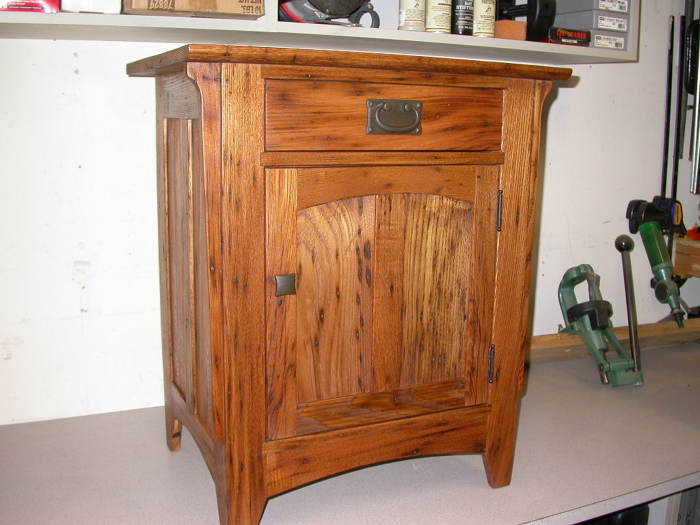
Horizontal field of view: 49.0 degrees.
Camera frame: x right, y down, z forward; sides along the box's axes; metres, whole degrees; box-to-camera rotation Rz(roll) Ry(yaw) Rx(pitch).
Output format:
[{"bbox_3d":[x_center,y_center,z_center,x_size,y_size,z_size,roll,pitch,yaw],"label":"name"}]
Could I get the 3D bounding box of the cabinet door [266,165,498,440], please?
[{"bbox_3d":[0.054,0.050,1.162,0.388,0.389,0.023,-4,11,-26],"label":"cabinet door"}]

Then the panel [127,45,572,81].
[{"bbox_3d":[-0.014,-0.308,1.250,0.608,0.021,0.406,-4,11,-26],"label":"panel"}]

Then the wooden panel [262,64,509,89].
[{"bbox_3d":[0.058,-0.264,1.103,0.398,0.017,0.020,-4,11,-26],"label":"wooden panel"}]

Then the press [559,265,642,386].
[{"bbox_3d":[0.611,0.159,1.911,0.145,0.285,0.145,-2,-19,-18],"label":"press"}]

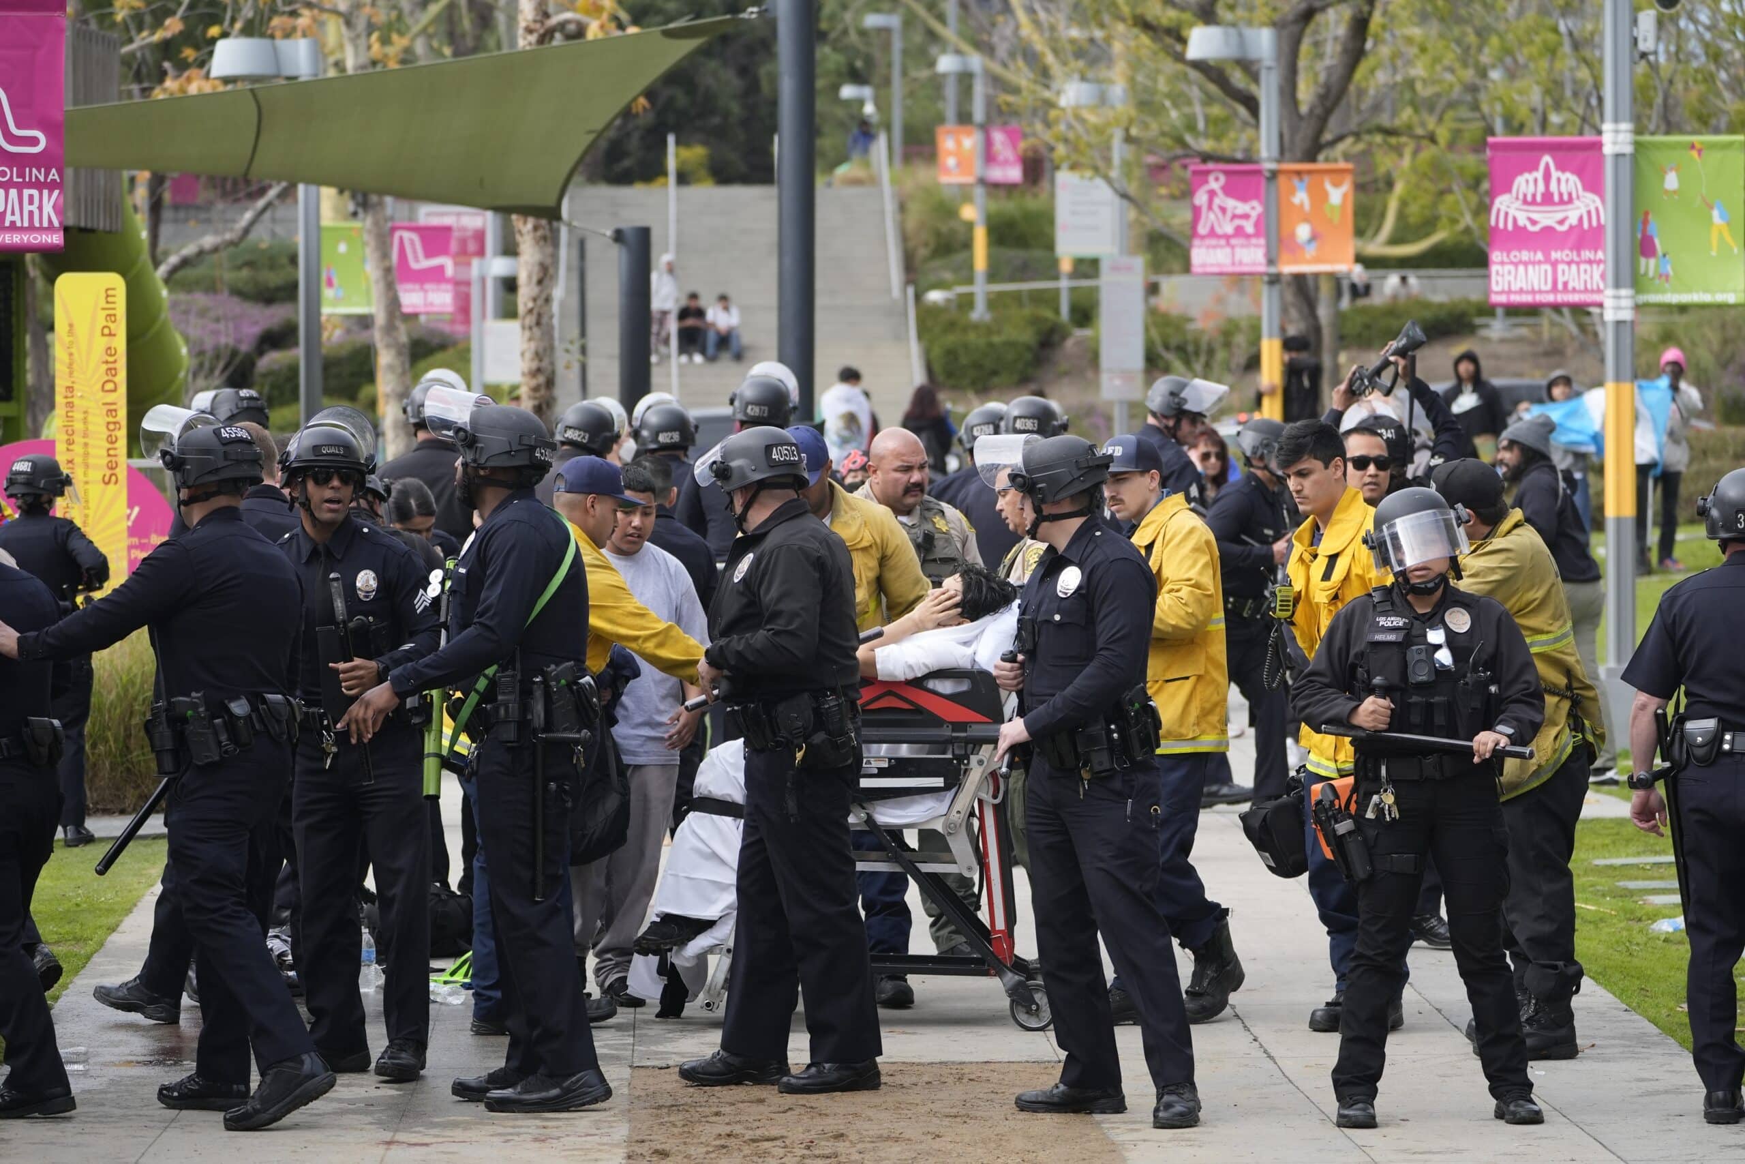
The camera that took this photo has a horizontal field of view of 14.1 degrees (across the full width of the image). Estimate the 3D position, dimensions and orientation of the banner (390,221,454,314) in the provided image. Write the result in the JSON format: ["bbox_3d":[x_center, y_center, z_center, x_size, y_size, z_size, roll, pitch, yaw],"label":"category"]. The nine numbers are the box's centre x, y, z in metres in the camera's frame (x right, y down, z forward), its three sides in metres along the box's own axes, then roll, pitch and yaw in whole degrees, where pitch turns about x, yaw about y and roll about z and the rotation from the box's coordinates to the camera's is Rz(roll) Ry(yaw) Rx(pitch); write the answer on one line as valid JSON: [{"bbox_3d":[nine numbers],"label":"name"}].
[{"bbox_3d":[-4.348,-3.033,68.500,0.600,0.880,0.040,0,1,0],"label":"banner"}]

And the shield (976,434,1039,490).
[{"bbox_3d":[0.363,-0.321,18.950,0.185,0.155,0.250,0,1,2],"label":"shield"}]

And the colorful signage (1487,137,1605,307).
[{"bbox_3d":[3.687,-1.967,38.700,0.640,0.930,0.030,0,1,0],"label":"colorful signage"}]

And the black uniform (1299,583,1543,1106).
[{"bbox_3d":[1.439,0.686,18.650,0.640,1.375,0.420,0,1,-2],"label":"black uniform"}]

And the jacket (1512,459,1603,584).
[{"bbox_3d":[3.342,-0.285,34.800,0.480,0.660,0.500,0,1,3],"label":"jacket"}]

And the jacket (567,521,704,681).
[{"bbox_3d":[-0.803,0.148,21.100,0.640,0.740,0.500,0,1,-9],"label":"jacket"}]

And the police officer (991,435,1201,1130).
[{"bbox_3d":[0.594,0.535,19.100,0.480,1.850,0.540,-1,1,-30],"label":"police officer"}]

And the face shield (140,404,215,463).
[{"bbox_3d":[-1.854,-0.397,19.000,0.180,0.170,0.250,1,1,35],"label":"face shield"}]

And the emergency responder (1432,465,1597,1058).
[{"bbox_3d":[1.852,0.513,20.650,0.550,1.750,0.530,0,1,18],"label":"emergency responder"}]

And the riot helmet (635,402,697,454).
[{"bbox_3d":[-0.855,-0.637,29.300,0.260,0.215,0.290,0,1,-12],"label":"riot helmet"}]

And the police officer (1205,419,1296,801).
[{"bbox_3d":[1.716,0.158,32.100,0.430,1.780,0.500,1,1,29],"label":"police officer"}]

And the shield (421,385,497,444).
[{"bbox_3d":[-1.123,-0.453,19.200,0.180,0.170,0.250,0,1,26],"label":"shield"}]

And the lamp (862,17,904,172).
[{"bbox_3d":[0.199,-9.072,138.000,0.760,4.000,0.320,0,1,0],"label":"lamp"}]

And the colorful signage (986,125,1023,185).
[{"bbox_3d":[2.064,-6.699,111.000,0.620,0.910,0.030,0,1,-2],"label":"colorful signage"}]

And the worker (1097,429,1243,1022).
[{"bbox_3d":[0.907,0.448,21.650,0.470,1.800,0.530,-1,1,-26],"label":"worker"}]

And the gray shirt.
[{"bbox_3d":[-0.674,0.216,21.800,0.460,0.700,0.300,0,1,21],"label":"gray shirt"}]

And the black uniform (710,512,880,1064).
[{"bbox_3d":[-0.217,0.551,19.600,0.460,1.570,0.530,0,1,-6],"label":"black uniform"}]

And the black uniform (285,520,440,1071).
[{"bbox_3d":[-1.458,0.590,20.100,0.500,1.560,0.360,0,1,23],"label":"black uniform"}]

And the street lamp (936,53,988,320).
[{"bbox_3d":[1.411,-6.186,111.000,0.780,4.220,0.500,0,1,-1],"label":"street lamp"}]

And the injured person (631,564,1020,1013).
[{"bbox_3d":[-0.144,0.582,22.300,1.580,0.540,0.560,-41,0,0],"label":"injured person"}]

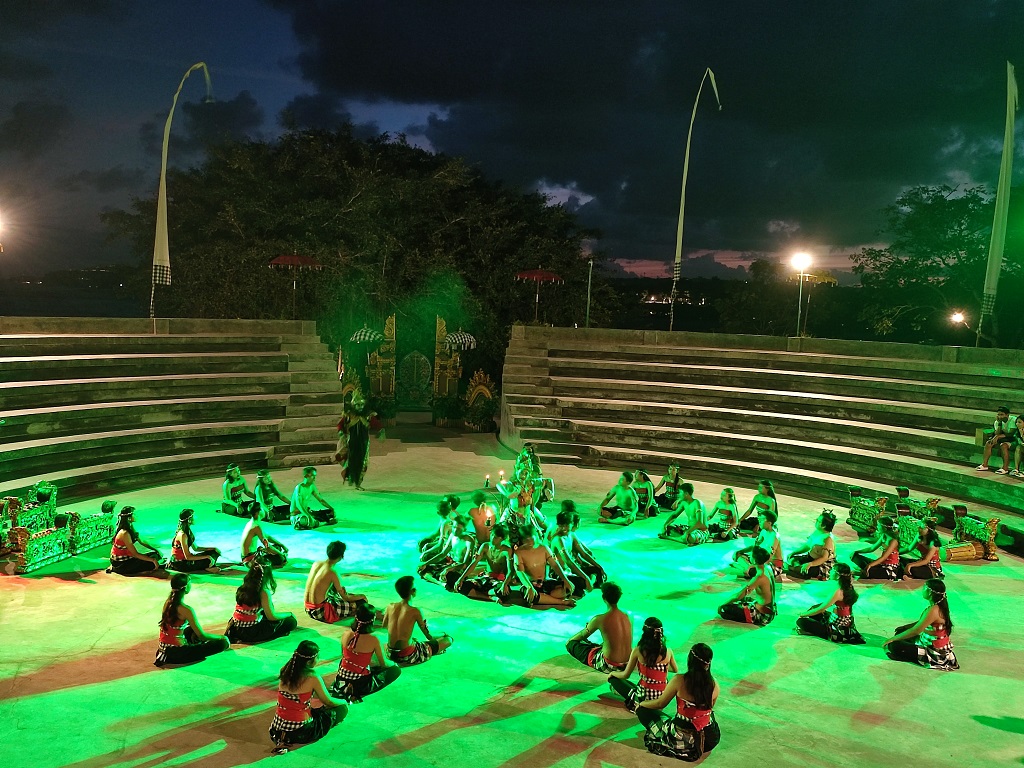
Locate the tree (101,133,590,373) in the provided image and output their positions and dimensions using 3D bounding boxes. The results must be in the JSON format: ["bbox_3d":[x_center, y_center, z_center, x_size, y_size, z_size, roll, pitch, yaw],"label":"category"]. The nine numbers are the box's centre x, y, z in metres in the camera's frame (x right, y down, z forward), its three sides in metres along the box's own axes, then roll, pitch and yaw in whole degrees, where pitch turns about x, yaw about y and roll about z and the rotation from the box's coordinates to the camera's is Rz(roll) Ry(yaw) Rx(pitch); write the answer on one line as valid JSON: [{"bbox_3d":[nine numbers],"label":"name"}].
[{"bbox_3d":[-6.077,-4.752,28.000,17.600,9.600,14.500,1,7,-8],"label":"tree"}]

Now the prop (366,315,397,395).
[{"bbox_3d":[-3.616,-0.719,20.443,0.800,2.400,0.320,2,7,-4],"label":"prop"}]

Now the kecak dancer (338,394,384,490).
[{"bbox_3d":[-2.631,1.010,12.981,0.760,1.690,0.500,0,7,-18],"label":"kecak dancer"}]

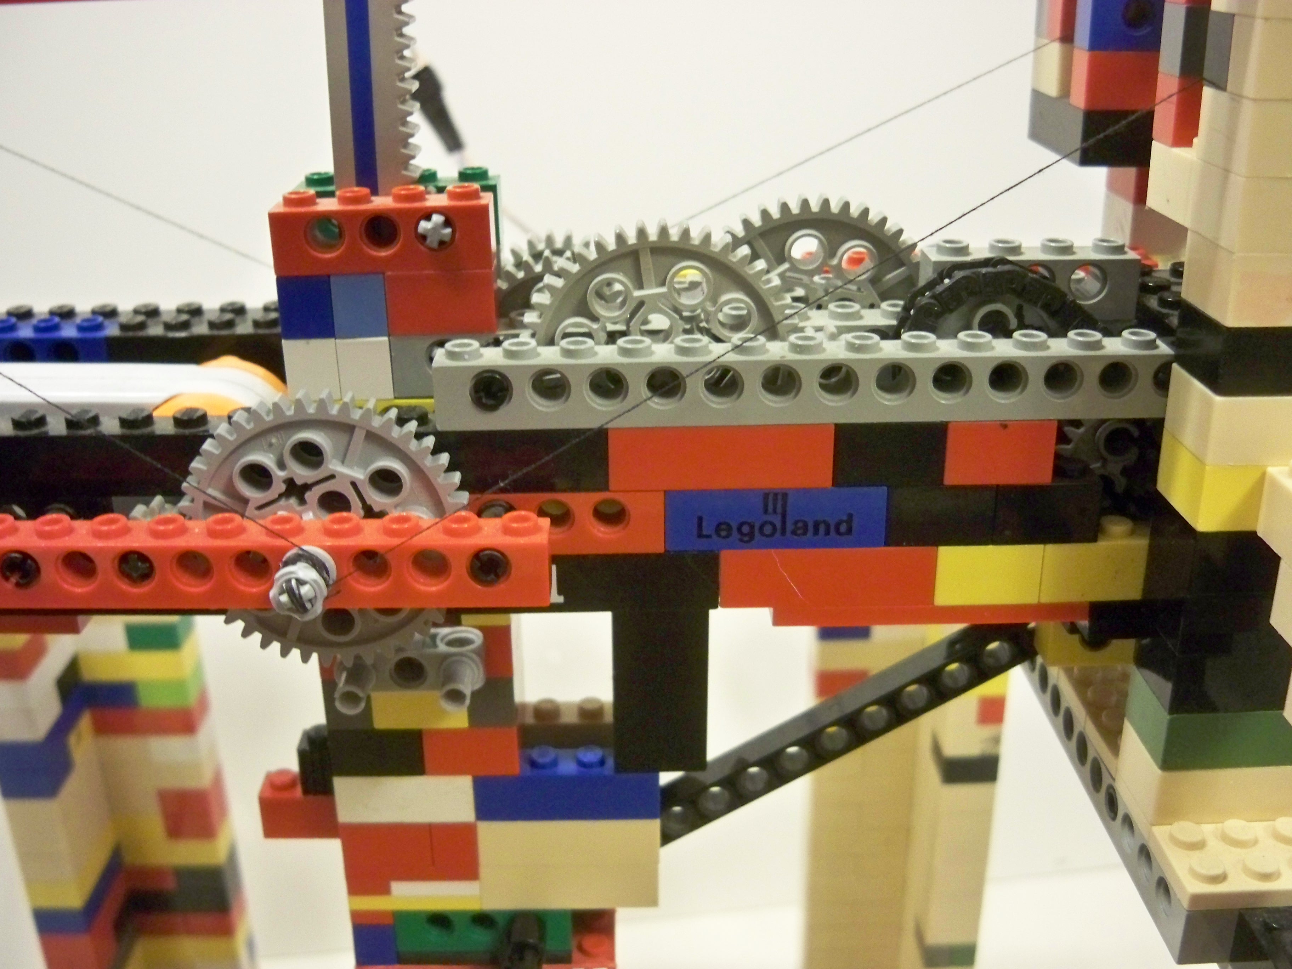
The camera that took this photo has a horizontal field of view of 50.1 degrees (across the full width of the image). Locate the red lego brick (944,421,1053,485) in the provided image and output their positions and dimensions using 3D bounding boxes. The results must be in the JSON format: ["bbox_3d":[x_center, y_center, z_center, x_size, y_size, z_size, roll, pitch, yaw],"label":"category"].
[{"bbox_3d":[0.051,-0.007,0.201,0.016,0.011,0.008,-1,22,-1],"label":"red lego brick"}]

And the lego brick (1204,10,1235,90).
[{"bbox_3d":[0.081,-0.056,0.179,0.014,0.010,0.008,-1,22,-1],"label":"lego brick"}]

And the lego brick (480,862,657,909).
[{"bbox_3d":[-0.013,0.070,0.247,0.032,0.010,0.008,-1,22,-1],"label":"lego brick"}]

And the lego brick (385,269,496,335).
[{"bbox_3d":[-0.030,-0.028,0.206,0.016,0.010,0.008,-1,22,-1],"label":"lego brick"}]

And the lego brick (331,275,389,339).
[{"bbox_3d":[-0.042,-0.028,0.207,0.008,0.011,0.008,-1,22,-1],"label":"lego brick"}]

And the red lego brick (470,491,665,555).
[{"bbox_3d":[-0.013,0.003,0.203,0.032,0.011,0.008,-1,22,-1],"label":"red lego brick"}]

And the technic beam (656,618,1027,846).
[{"bbox_3d":[0.033,0.044,0.246,0.090,0.008,0.008,-29,20,9],"label":"technic beam"}]

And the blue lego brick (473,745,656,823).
[{"bbox_3d":[-0.014,0.052,0.242,0.032,0.011,0.008,-1,22,-1],"label":"blue lego brick"}]

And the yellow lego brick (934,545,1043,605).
[{"bbox_3d":[0.051,0.011,0.208,0.016,0.011,0.008,-1,22,-1],"label":"yellow lego brick"}]

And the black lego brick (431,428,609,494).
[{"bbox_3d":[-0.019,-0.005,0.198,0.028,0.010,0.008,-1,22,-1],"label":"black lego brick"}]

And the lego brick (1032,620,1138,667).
[{"bbox_3d":[0.078,0.025,0.244,0.016,0.011,0.008,-1,22,-1],"label":"lego brick"}]

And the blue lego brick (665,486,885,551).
[{"bbox_3d":[0.019,0.003,0.204,0.032,0.011,0.008,-1,22,-1],"label":"blue lego brick"}]

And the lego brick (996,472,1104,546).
[{"bbox_3d":[0.059,0.002,0.204,0.016,0.011,0.008,-1,22,-1],"label":"lego brick"}]

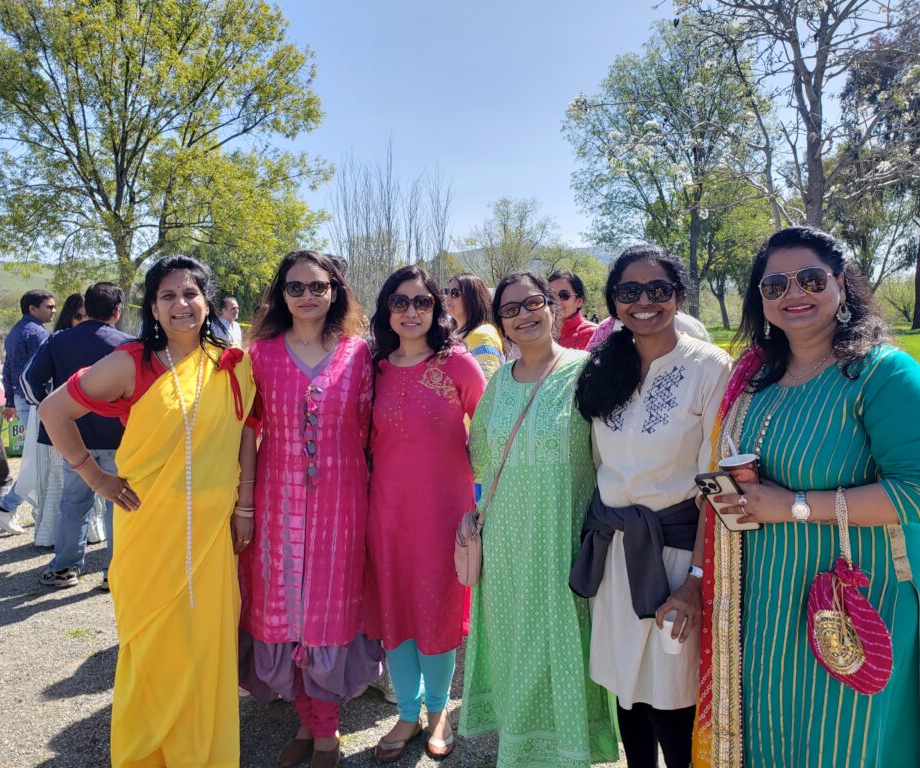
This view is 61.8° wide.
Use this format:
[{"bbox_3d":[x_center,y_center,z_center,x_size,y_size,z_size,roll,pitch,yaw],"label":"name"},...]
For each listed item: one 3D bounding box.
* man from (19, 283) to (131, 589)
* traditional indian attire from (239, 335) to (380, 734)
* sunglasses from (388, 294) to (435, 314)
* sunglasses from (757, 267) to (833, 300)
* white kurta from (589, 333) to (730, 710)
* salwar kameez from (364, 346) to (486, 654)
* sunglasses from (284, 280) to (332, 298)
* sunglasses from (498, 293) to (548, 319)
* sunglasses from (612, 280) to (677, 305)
[{"bbox_3d":[-2.040,0.276,4.200,0.610,1.670,0.400,-2,5,-19],"label":"man"},{"bbox_3d":[-0.467,0.461,2.469,0.440,1.235,0.300,0,5,-5],"label":"traditional indian attire"},{"bbox_3d":[-0.154,-0.257,2.495,0.148,0.060,0.130,-1,5,-2],"label":"sunglasses"},{"bbox_3d":[0.697,-0.205,1.588,0.148,0.055,0.130,-9,0,27],"label":"sunglasses"},{"bbox_3d":[0.508,0.328,1.959,0.380,0.915,0.260,2,5,24],"label":"white kurta"},{"bbox_3d":[-0.105,0.359,2.479,0.400,0.957,0.260,1,5,8],"label":"salwar kameez"},{"bbox_3d":[-0.483,-0.303,2.485,0.146,0.052,0.130,0,5,-4],"label":"sunglasses"},{"bbox_3d":[0.192,-0.222,2.183,0.140,0.042,0.130,-17,0,16],"label":"sunglasses"},{"bbox_3d":[0.469,-0.229,1.943,0.148,0.053,0.130,1,5,14],"label":"sunglasses"}]

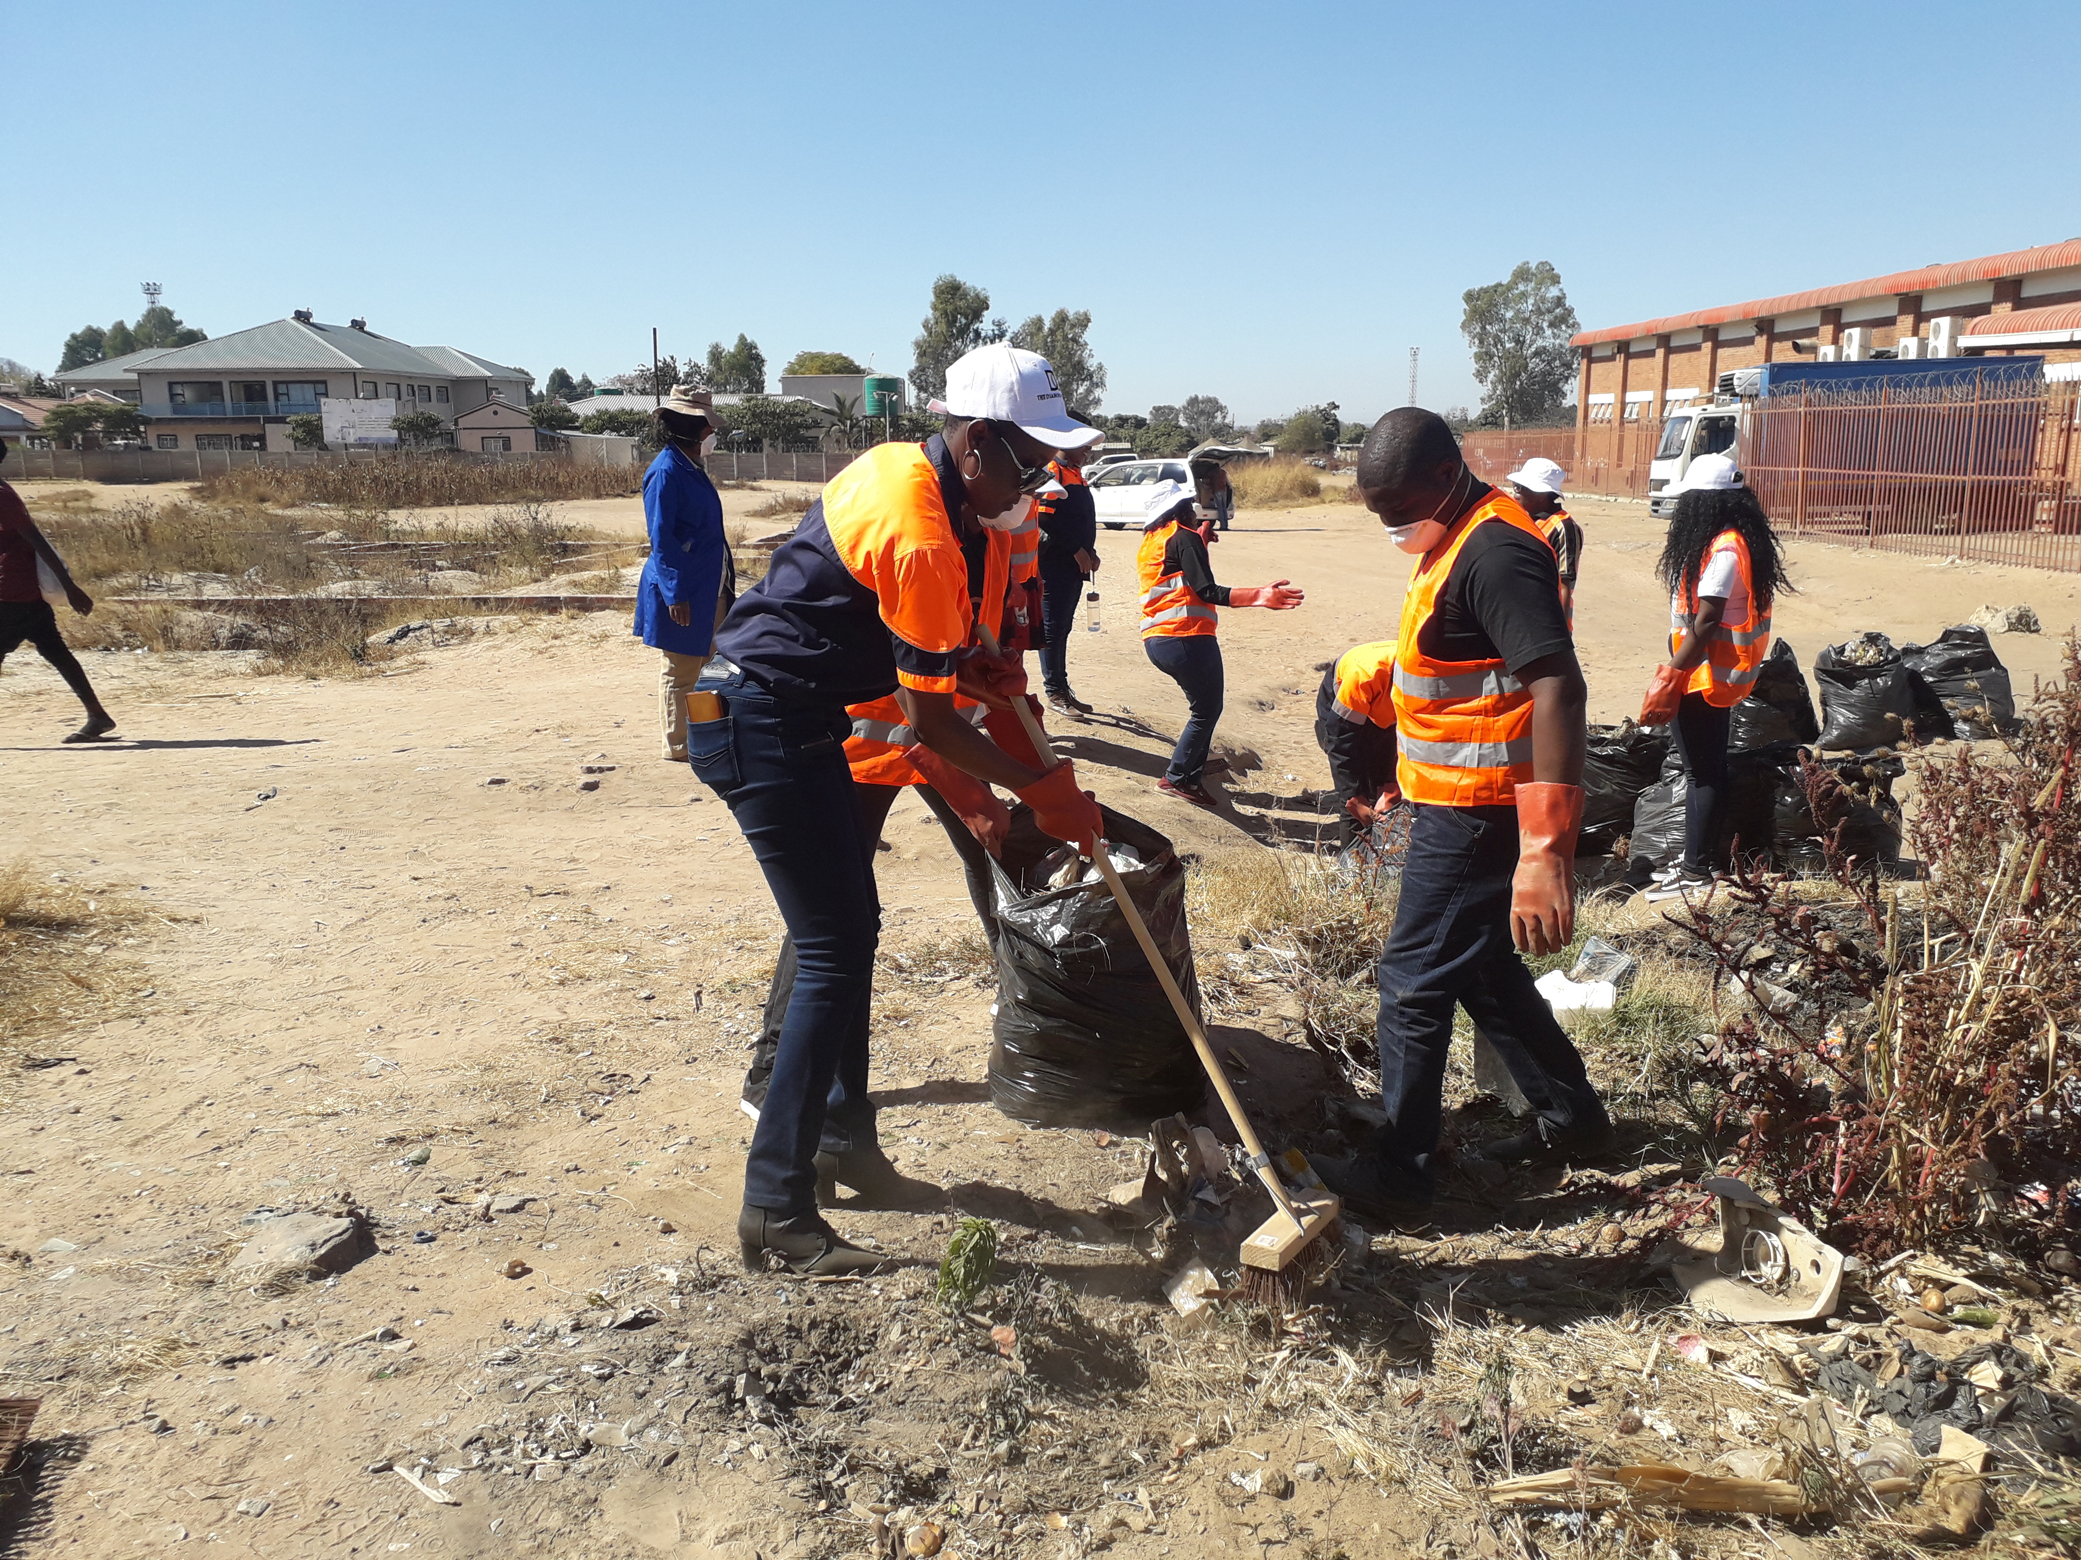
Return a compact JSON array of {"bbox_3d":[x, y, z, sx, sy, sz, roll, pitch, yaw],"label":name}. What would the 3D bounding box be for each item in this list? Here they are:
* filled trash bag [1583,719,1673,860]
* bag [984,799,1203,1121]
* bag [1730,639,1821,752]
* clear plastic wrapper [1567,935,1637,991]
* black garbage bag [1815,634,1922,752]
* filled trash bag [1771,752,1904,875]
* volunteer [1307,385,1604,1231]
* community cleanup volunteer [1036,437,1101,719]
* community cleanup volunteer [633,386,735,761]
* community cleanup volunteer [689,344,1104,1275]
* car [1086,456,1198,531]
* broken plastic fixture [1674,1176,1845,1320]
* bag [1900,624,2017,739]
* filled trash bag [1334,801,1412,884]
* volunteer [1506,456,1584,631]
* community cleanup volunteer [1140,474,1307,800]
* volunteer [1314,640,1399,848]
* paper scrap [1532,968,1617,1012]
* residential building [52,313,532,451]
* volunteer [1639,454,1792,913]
[{"bbox_3d":[2.418,0.014,6.887,0.560,0.550,0.550,3,13,17],"label":"filled trash bag"},{"bbox_3d":[0.123,0.405,3.777,0.500,0.640,0.500,0,12,0],"label":"bag"},{"bbox_3d":[3.931,-0.460,8.751,0.560,0.600,0.520,5,13,23],"label":"bag"},{"bbox_3d":[1.716,0.545,4.960,0.210,0.140,0.150,4,12,20],"label":"clear plastic wrapper"},{"bbox_3d":[4.450,-0.469,8.720,0.540,0.600,0.500,5,13,26],"label":"black garbage bag"},{"bbox_3d":[3.380,0.097,6.880,0.540,0.500,0.480,5,13,25],"label":"filled trash bag"},{"bbox_3d":[0.860,0.110,3.336,0.600,1.700,0.530,-2,12,-6],"label":"volunteer"},{"bbox_3d":[0.149,-1.178,8.996,0.360,1.700,0.480,5,13,24],"label":"community cleanup volunteer"},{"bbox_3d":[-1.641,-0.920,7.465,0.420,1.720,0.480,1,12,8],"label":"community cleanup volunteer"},{"bbox_3d":[-0.260,0.064,2.901,0.710,1.600,0.480,-1,12,-4],"label":"community cleanup volunteer"},{"bbox_3d":[2.307,-6.859,39.368,4.650,1.780,1.830,7,14,33],"label":"car"},{"bbox_3d":[1.336,0.862,3.034,0.310,0.190,0.220,6,13,29],"label":"broken plastic fixture"},{"bbox_3d":[5.142,-0.546,9.078,0.620,0.630,0.520,6,13,28],"label":"bag"},{"bbox_3d":[1.329,0.256,6.458,0.400,0.360,0.380,-1,12,0],"label":"filled trash bag"},{"bbox_3d":[2.573,-0.815,8.326,0.480,1.650,0.500,3,12,16],"label":"volunteer"},{"bbox_3d":[0.858,-0.654,7.891,0.830,1.570,0.500,1,12,6],"label":"community cleanup volunteer"},{"bbox_3d":[1.493,-0.192,7.361,0.650,0.950,0.520,2,12,10],"label":"volunteer"},{"bbox_3d":[1.502,0.603,4.579,0.250,0.080,0.190,0,12,3],"label":"paper scrap"},{"bbox_3d":[-51.868,-25.361,106.952,26.000,9.300,22.000,-1,12,0],"label":"residential building"},{"bbox_3d":[2.432,-0.343,5.872,0.560,1.640,0.500,3,13,17],"label":"volunteer"}]

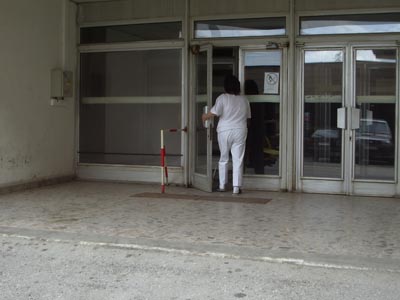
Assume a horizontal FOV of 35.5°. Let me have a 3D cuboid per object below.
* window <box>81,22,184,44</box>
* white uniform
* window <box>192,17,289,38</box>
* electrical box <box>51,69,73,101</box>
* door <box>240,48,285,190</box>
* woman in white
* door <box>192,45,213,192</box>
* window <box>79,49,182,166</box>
[{"bbox_3d":[-1.073,-1.775,9.504,1.751,0.267,0.070,2,4,21],"label":"window"},{"bbox_3d":[0.435,-0.132,8.683,0.500,1.317,0.360,1,4,12],"label":"white uniform"},{"bbox_3d":[0.561,-1.728,8.869,1.377,0.263,0.070,2,4,21],"label":"window"},{"bbox_3d":[-2.078,-0.991,9.412,0.210,0.418,0.261,2,4,21],"label":"electrical box"},{"bbox_3d":[0.889,-0.424,8.821,0.679,2.027,0.060,2,4,21],"label":"door"},{"bbox_3d":[0.394,-0.226,8.694,0.580,1.633,0.460,1,4,12],"label":"woman in white"},{"bbox_3d":[0.040,-0.439,8.919,0.060,2.027,0.631,-1,4,-25],"label":"door"},{"bbox_3d":[-1.090,-0.634,9.581,1.783,1.772,0.070,2,4,21],"label":"window"}]

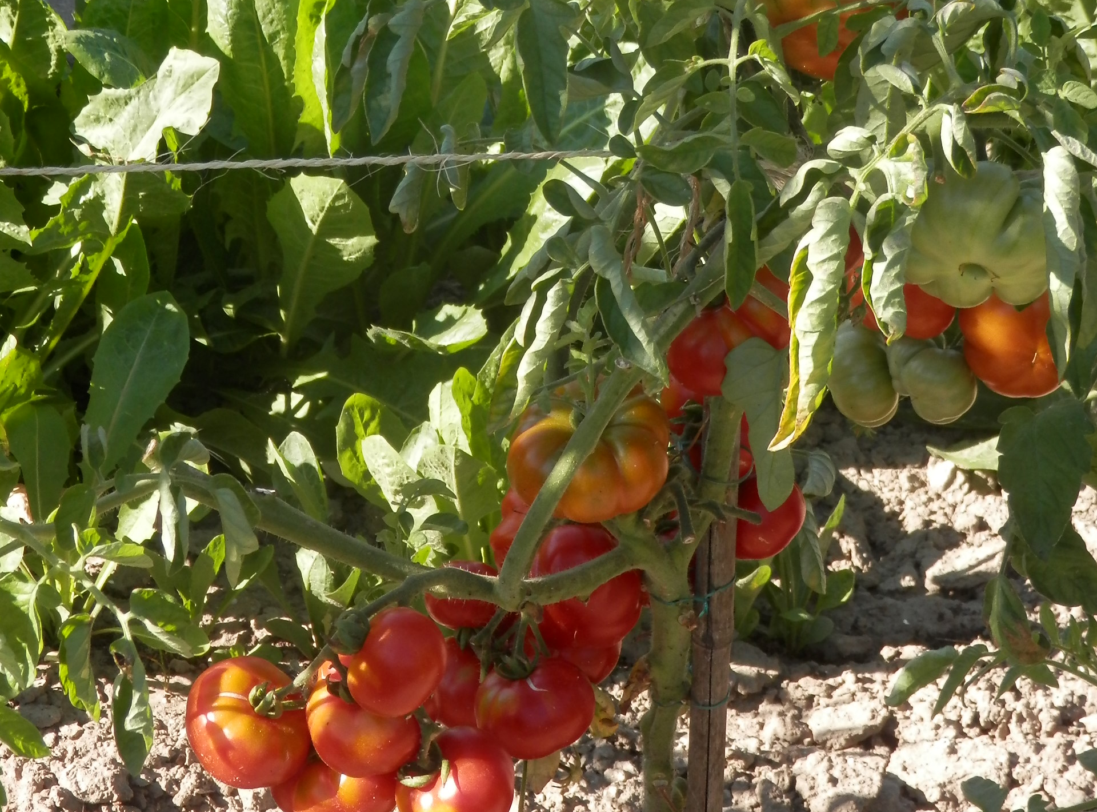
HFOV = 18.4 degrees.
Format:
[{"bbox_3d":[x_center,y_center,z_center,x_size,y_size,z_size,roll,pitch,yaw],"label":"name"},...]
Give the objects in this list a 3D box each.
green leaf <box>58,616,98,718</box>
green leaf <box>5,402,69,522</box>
[{"bbox_3d":[-0.269,0.150,1.940,0.018,0.057,0.018,-8,10,0],"label":"green leaf"},{"bbox_3d":[-0.340,0.037,2.250,0.043,0.075,0.040,0,34,0],"label":"green leaf"}]

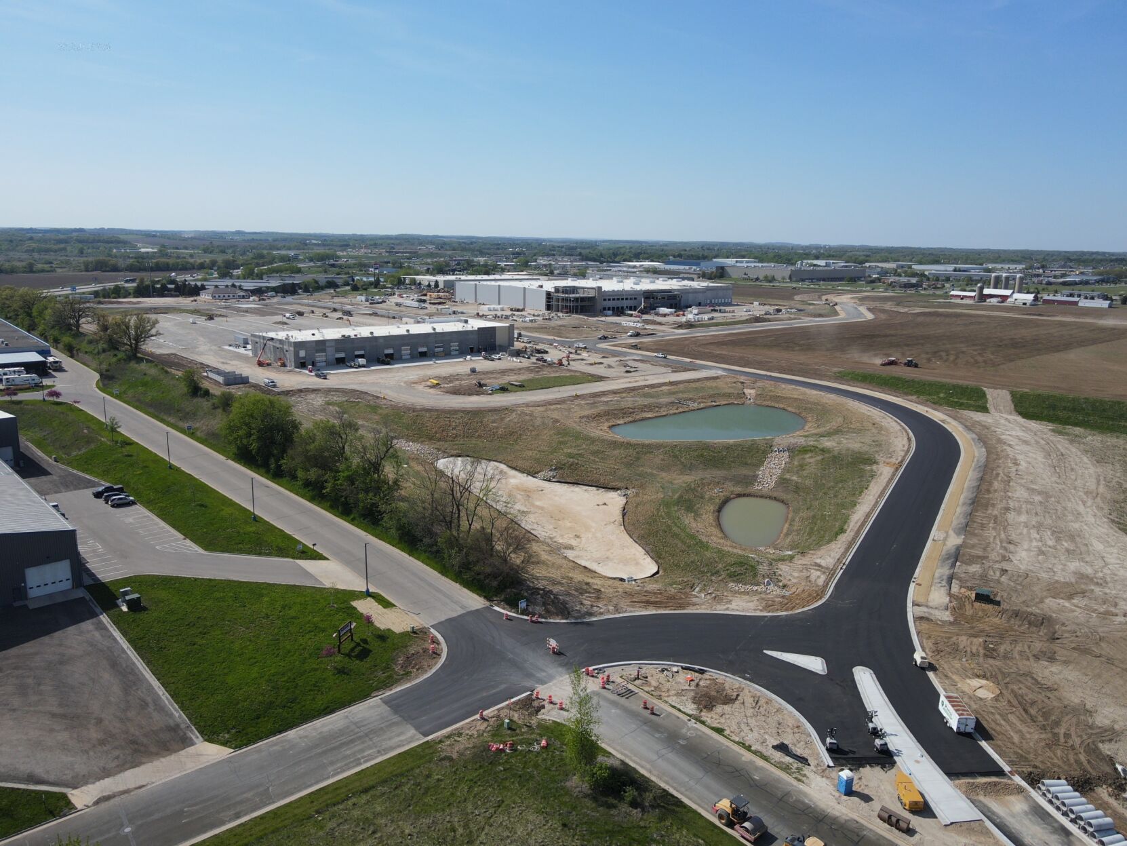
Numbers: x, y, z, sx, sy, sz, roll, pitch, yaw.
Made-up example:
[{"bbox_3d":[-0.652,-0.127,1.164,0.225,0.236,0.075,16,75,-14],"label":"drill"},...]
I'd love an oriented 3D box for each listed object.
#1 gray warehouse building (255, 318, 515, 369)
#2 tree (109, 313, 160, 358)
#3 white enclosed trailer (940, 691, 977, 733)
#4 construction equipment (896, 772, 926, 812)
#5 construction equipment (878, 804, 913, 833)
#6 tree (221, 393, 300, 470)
[{"bbox_3d":[-87.498,-41.045,389.634,117.560,11.460,45.440,-11,18,-41],"label":"gray warehouse building"},{"bbox_3d":[-195.270,-39.515,353.662,21.000,19.000,20.000,1,13,0],"label":"tree"},{"bbox_3d":[49.402,36.610,98.219,2.110,2.560,5.160,2,13,1],"label":"white enclosed trailer"},{"bbox_3d":[36.817,39.702,83.758,1.650,1.700,4.500,1,13,1],"label":"construction equipment"},{"bbox_3d":[34.095,40.682,80.201,1.300,1.350,2.900,-10,17,-40],"label":"construction equipment"},{"bbox_3d":[-76.643,2.062,197.699,18.000,16.800,17.500,1,13,0],"label":"tree"}]

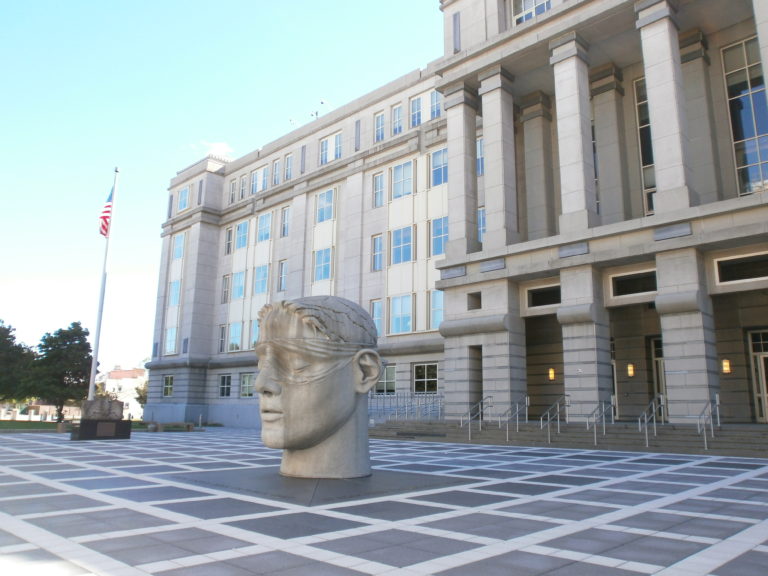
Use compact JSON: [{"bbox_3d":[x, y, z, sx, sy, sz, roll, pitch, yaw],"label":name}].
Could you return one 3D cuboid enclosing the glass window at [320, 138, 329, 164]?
[{"bbox_3d":[-4.030,-9.248,40.870,0.709,1.774,0.150,-11,-16,42],"label":"glass window"}]

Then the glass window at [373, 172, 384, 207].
[{"bbox_3d":[-0.319,-6.191,38.053,0.950,2.130,0.200,-11,-16,43],"label":"glass window"}]

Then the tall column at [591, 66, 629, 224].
[{"bbox_3d":[9.882,-5.773,26.013,1.080,7.850,0.980,-11,-17,42],"label":"tall column"}]

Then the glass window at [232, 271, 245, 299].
[{"bbox_3d":[-11.686,-0.201,48.112,1.570,2.060,0.200,-11,-16,43],"label":"glass window"}]

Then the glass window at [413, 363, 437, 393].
[{"bbox_3d":[2.296,5.028,32.965,1.680,1.640,0.200,-11,-16,43],"label":"glass window"}]

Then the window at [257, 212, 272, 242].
[{"bbox_3d":[-8.804,-4.430,44.417,1.580,2.009,0.150,-11,-16,42],"label":"window"}]

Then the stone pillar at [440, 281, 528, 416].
[{"bbox_3d":[4.114,2.690,25.106,3.129,5.557,1.400,-11,-16,42],"label":"stone pillar"}]

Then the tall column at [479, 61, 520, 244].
[{"bbox_3d":[5.111,-5.652,26.572,1.200,8.300,1.140,-11,-16,43],"label":"tall column"}]

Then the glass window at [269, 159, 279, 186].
[{"bbox_3d":[-7.945,-8.554,44.510,0.832,1.895,0.150,-11,-16,42],"label":"glass window"}]

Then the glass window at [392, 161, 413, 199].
[{"bbox_3d":[1.115,-6.332,35.229,1.486,2.061,0.150,-11,-16,42],"label":"glass window"}]

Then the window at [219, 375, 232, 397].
[{"bbox_3d":[-12.487,7.782,47.396,1.694,1.630,0.200,-11,-16,43],"label":"window"}]

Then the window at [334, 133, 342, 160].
[{"bbox_3d":[-3.169,-9.834,41.708,0.740,1.800,0.200,-11,-16,43],"label":"window"}]

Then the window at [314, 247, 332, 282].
[{"bbox_3d":[-3.909,-1.488,38.788,1.480,2.100,0.180,-11,-17,42],"label":"window"}]

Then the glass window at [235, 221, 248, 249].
[{"bbox_3d":[-10.872,-4.059,46.118,1.450,2.120,0.180,-11,-17,42],"label":"glass window"}]

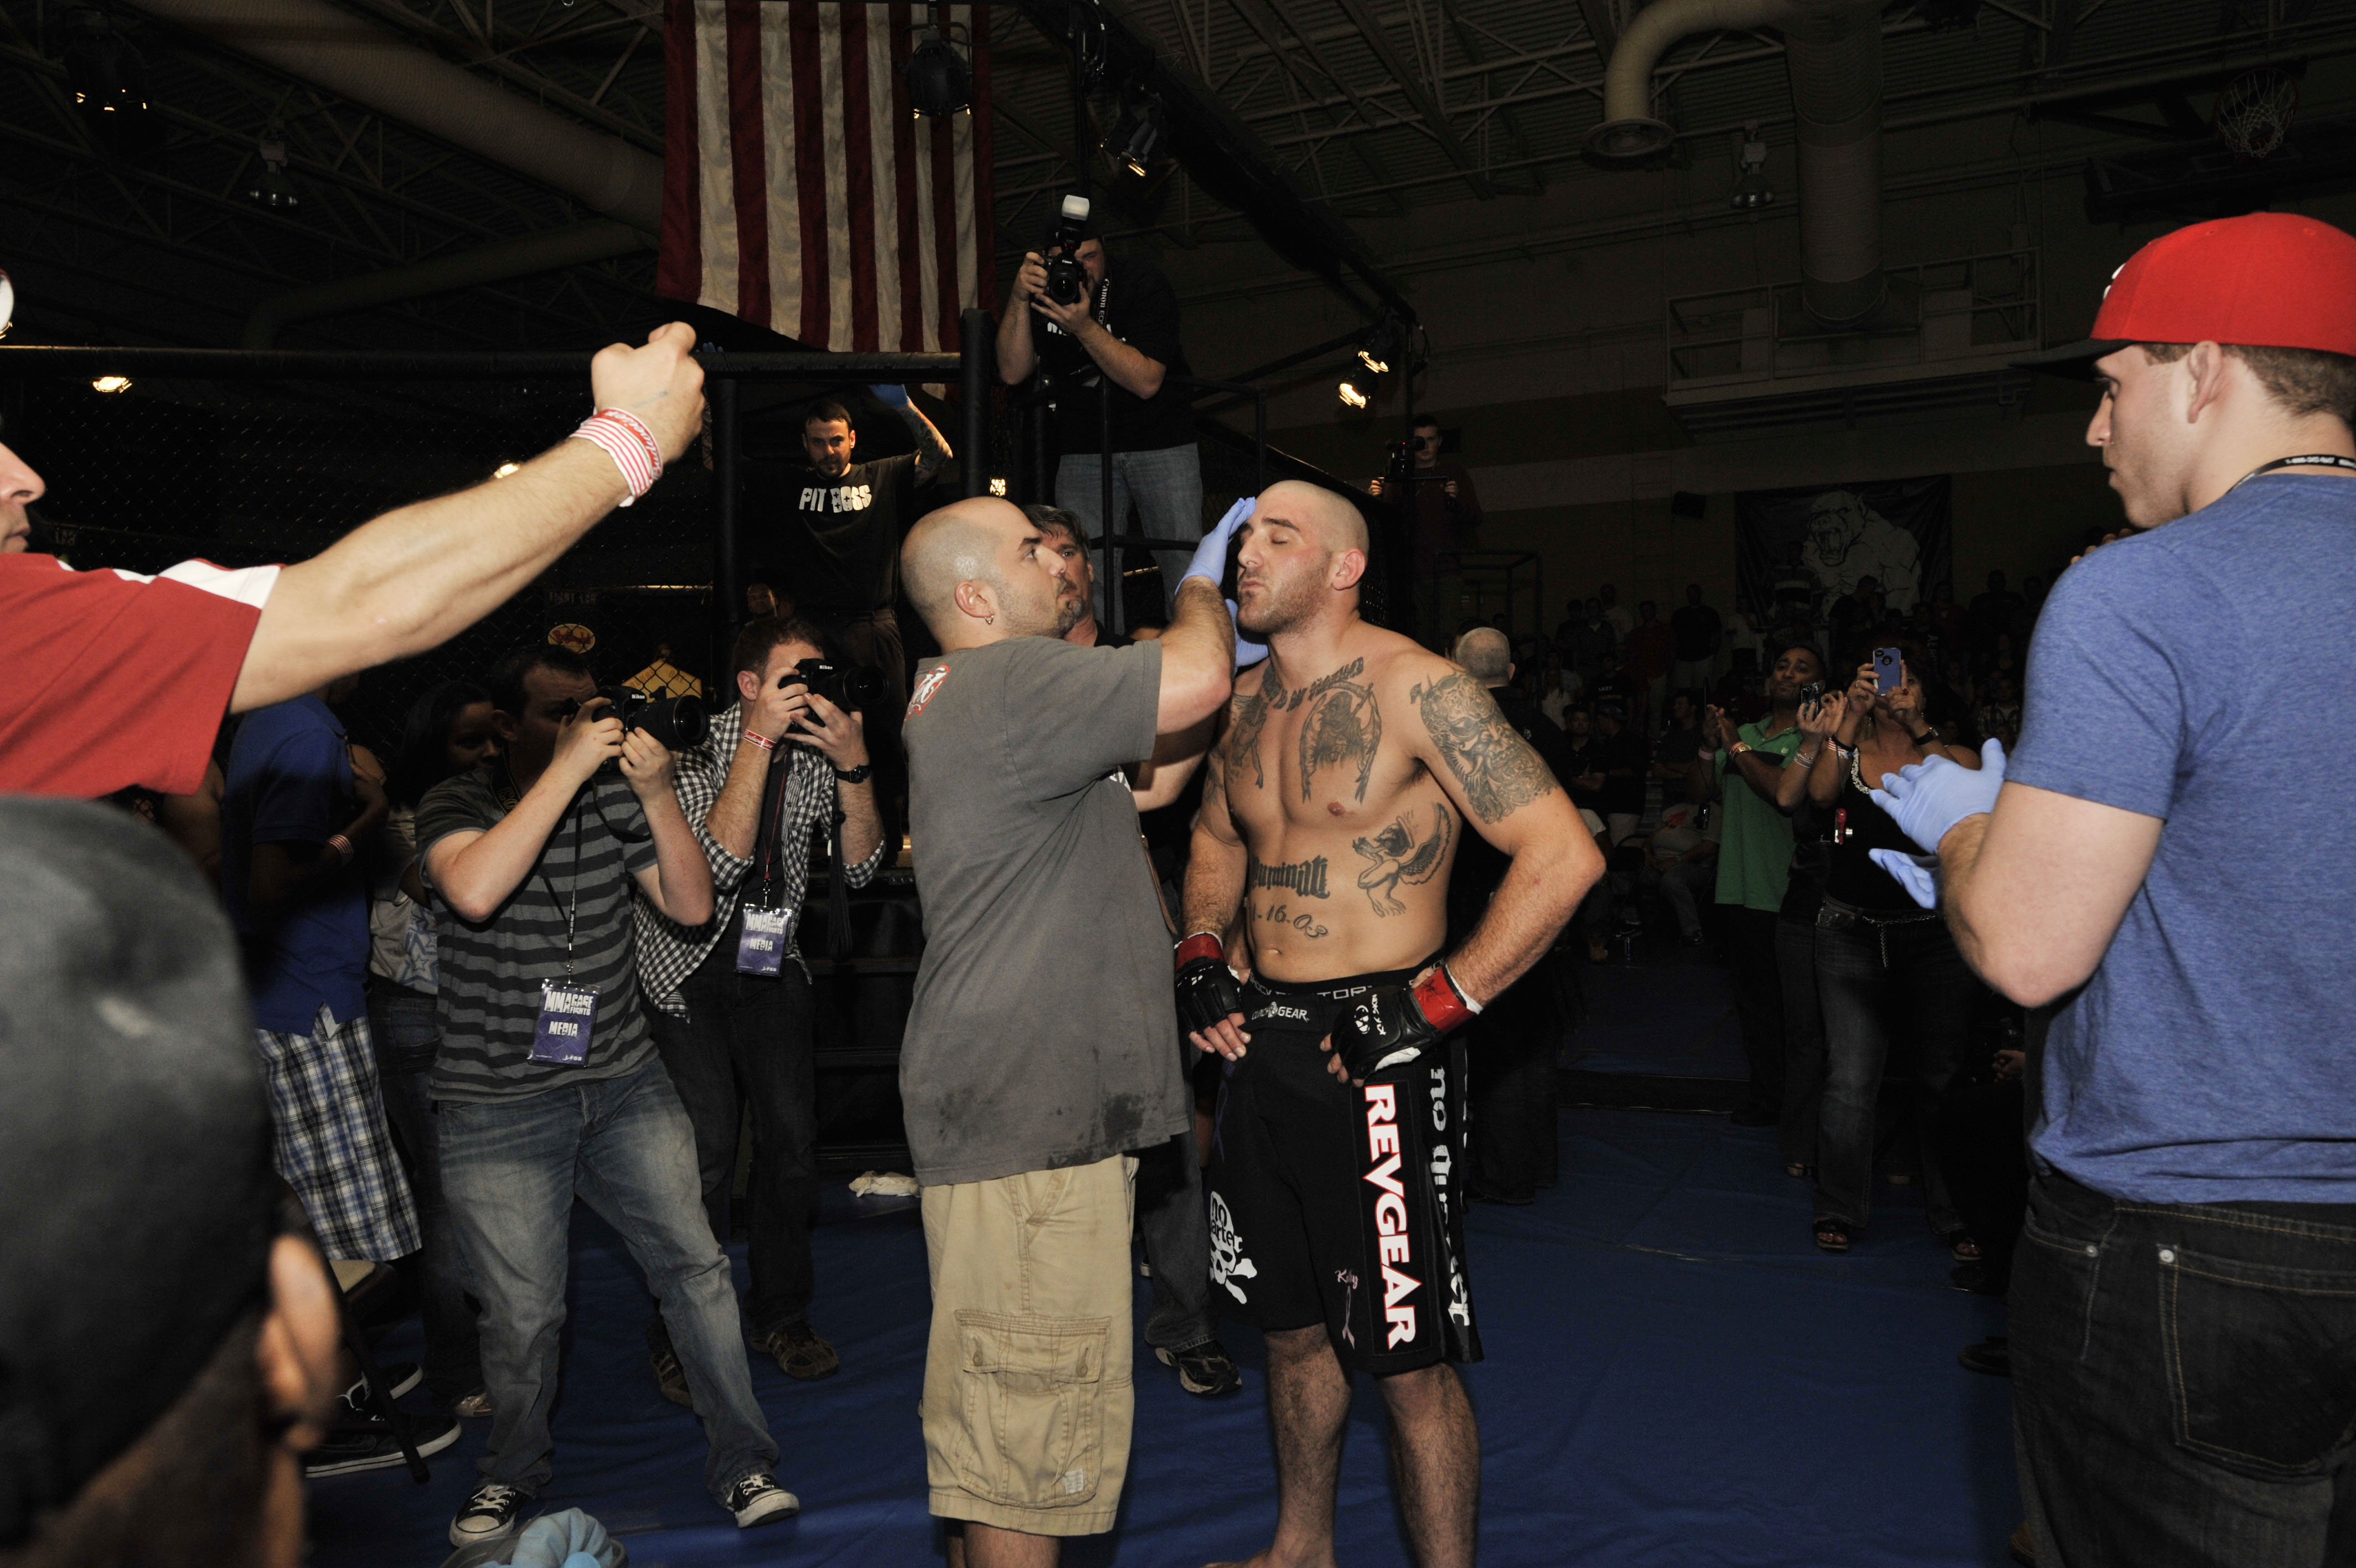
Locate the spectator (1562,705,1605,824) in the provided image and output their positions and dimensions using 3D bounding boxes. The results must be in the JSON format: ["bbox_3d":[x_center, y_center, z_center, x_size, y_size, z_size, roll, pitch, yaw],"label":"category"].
[{"bbox_3d":[3.152,0.272,12.304,0.550,1.770,0.420,-1,0,13],"label":"spectator"}]

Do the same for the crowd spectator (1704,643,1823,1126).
[{"bbox_3d":[2.184,0.371,5.884,0.520,1.790,0.480,-1,0,34],"label":"crowd spectator"}]

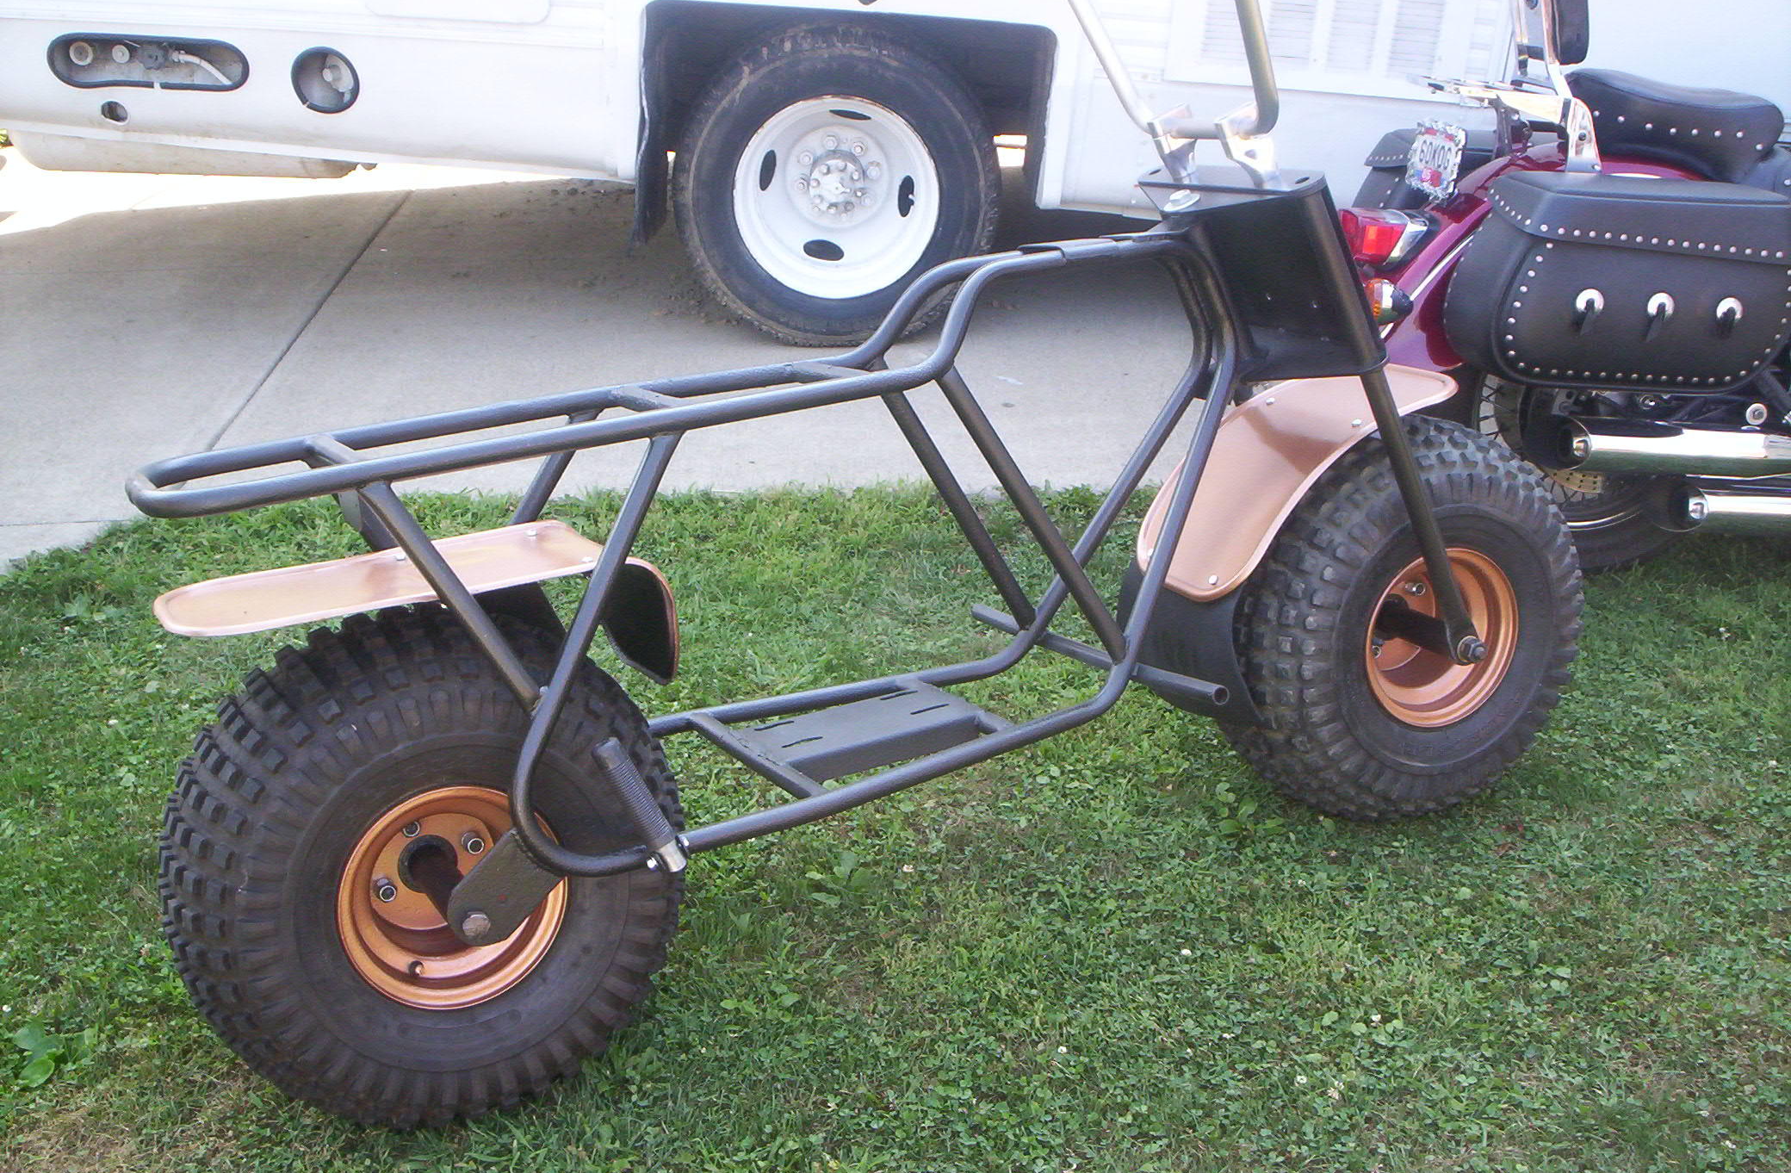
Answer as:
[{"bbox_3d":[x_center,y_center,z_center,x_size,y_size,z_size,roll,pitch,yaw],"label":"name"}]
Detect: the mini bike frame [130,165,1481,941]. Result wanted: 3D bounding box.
[{"bbox_3d":[-0.050,-0.075,2.167,1.480,0.625,0.560,-13,15,-24],"label":"mini bike frame"}]

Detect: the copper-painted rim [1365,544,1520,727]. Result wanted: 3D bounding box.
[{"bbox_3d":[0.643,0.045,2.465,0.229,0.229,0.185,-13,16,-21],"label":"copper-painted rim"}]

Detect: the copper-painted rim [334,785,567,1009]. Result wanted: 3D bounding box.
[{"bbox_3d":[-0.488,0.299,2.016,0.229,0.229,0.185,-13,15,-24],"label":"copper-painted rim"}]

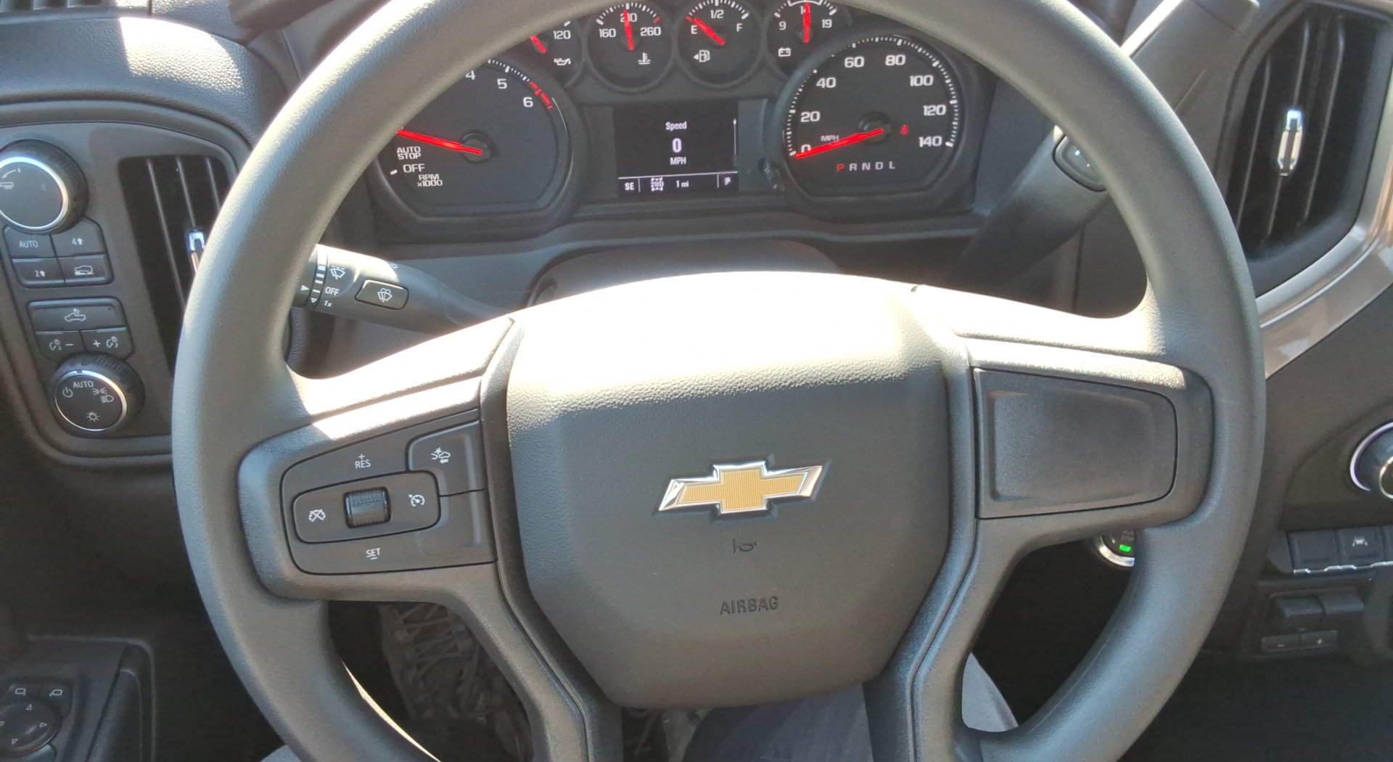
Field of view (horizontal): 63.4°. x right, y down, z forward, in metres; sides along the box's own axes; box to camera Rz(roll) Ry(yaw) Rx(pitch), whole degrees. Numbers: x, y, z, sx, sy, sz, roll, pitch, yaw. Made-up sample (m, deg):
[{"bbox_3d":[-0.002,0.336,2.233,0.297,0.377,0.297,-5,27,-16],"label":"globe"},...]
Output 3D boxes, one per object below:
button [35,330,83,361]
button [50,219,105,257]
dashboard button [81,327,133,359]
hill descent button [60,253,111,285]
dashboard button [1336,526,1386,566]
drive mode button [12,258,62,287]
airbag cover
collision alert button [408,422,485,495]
[{"bbox_3d":[-0.353,-0.020,0.628,0.024,0.019,0.010,-4,28,-3],"label":"button"},{"bbox_3d":[-0.328,-0.077,0.600,0.026,0.020,0.010,-4,28,-3],"label":"button"},{"bbox_3d":[-0.328,-0.022,0.629,0.027,0.019,0.010,-4,28,-3],"label":"dashboard button"},{"bbox_3d":[-0.328,-0.061,0.608,0.026,0.017,0.010,-4,28,-3],"label":"hill descent button"},{"bbox_3d":[0.412,0.104,0.704,0.030,0.012,0.024,-4,72,-3],"label":"dashboard button"},{"bbox_3d":[-0.353,-0.060,0.607,0.024,0.016,0.010,-4,28,-3],"label":"drive mode button"},{"bbox_3d":[0.013,0.044,0.414,0.159,0.163,0.050,-5,16,-3],"label":"airbag cover"},{"bbox_3d":[-0.090,0.027,0.407,0.027,0.026,0.010,-5,16,-3],"label":"collision alert button"}]

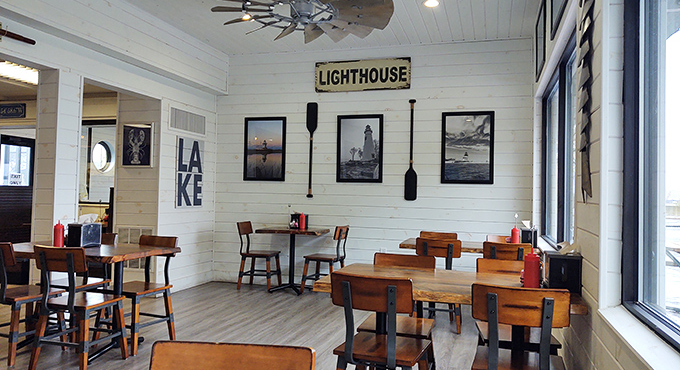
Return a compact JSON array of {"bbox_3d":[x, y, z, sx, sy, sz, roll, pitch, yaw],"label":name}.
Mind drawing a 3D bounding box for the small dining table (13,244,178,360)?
[{"bbox_3d":[-1.969,0.855,4.011,1.220,0.757,0.770,1,-1,16],"label":"small dining table"}]

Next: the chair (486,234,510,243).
[{"bbox_3d":[1.611,0.918,5.129,0.410,0.825,0.475,1,-1,16],"label":"chair"}]

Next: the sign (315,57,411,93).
[{"bbox_3d":[0.280,-1.373,6.667,1.218,0.388,0.030,1,-1,16],"label":"sign"}]

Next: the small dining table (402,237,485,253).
[{"bbox_3d":[1.305,0.979,5.426,1.320,0.754,0.837,1,-1,16],"label":"small dining table"}]

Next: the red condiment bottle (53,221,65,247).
[{"bbox_3d":[-2.266,0.402,4.278,0.080,0.219,0.080,1,-1,16],"label":"red condiment bottle"}]

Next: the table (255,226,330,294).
[{"bbox_3d":[-0.595,0.966,6.687,0.803,0.763,0.557,1,-1,16],"label":"table"}]

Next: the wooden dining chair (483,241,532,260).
[{"bbox_3d":[1.461,0.903,4.627,0.410,0.825,0.475,1,-2,18],"label":"wooden dining chair"}]

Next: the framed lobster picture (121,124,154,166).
[{"bbox_3d":[-2.326,-0.456,6.091,0.400,0.510,0.035,1,-1,16],"label":"framed lobster picture"}]

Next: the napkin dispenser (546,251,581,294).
[{"bbox_3d":[1.049,0.413,2.495,0.140,0.180,0.190,1,-1,16],"label":"napkin dispenser"}]

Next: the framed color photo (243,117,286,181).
[{"bbox_3d":[-1.008,-0.483,7.130,0.601,0.860,0.030,1,-1,16],"label":"framed color photo"}]

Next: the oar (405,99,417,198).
[{"bbox_3d":[0.869,-0.424,6.439,0.150,1.235,0.035,1,-1,16],"label":"oar"}]

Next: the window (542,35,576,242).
[{"bbox_3d":[1.640,-0.215,4.060,0.100,1.440,2.840,1,-1,16],"label":"window"}]

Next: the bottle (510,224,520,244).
[{"bbox_3d":[1.745,0.501,5.277,0.080,0.219,0.080,1,-1,16],"label":"bottle"}]

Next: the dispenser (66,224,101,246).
[{"bbox_3d":[-2.024,0.397,4.206,0.137,0.175,0.210,1,-1,16],"label":"dispenser"}]

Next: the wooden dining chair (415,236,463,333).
[{"bbox_3d":[0.947,0.919,5.023,0.419,0.842,0.492,1,-1,19],"label":"wooden dining chair"}]

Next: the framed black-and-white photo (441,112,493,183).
[{"bbox_3d":[1.506,-0.439,6.280,0.611,0.853,0.030,1,-1,16],"label":"framed black-and-white photo"}]

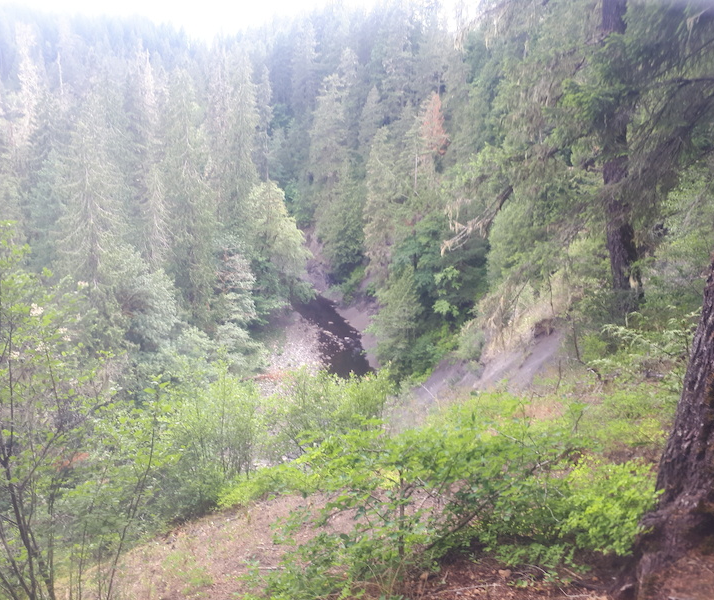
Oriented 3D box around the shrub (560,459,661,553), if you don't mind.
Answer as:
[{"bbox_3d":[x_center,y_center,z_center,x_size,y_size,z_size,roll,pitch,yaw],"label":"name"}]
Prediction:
[{"bbox_3d":[1.335,1.100,3.300,0.540,0.460,0.500,0,12,0],"label":"shrub"}]

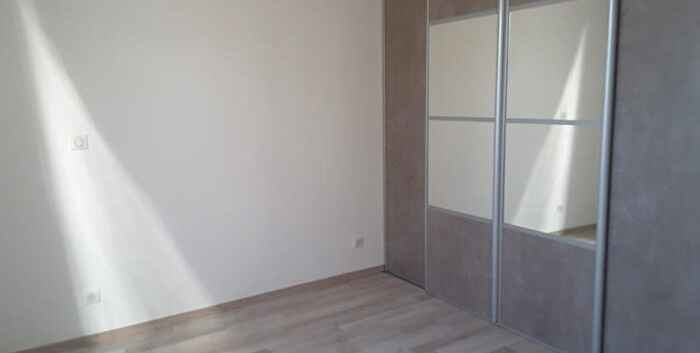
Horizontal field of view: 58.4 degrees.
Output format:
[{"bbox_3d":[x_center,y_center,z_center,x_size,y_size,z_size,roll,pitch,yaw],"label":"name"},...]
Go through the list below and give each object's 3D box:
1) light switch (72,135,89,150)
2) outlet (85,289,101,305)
[{"bbox_3d":[-1.424,-0.178,3.310,0.082,0.082,0.014,-6,10,-32],"label":"light switch"},{"bbox_3d":[-1.406,0.655,3.420,0.082,0.082,0.014,-6,10,-32],"label":"outlet"}]

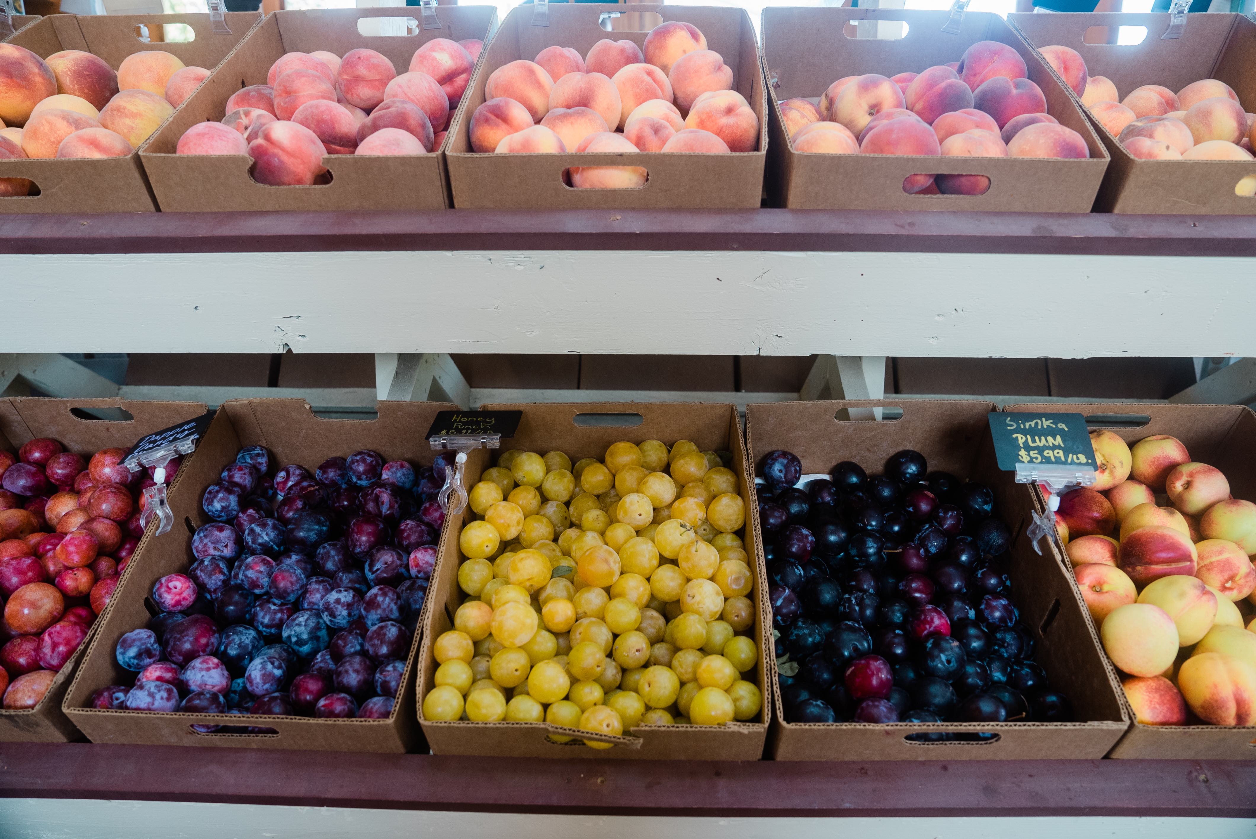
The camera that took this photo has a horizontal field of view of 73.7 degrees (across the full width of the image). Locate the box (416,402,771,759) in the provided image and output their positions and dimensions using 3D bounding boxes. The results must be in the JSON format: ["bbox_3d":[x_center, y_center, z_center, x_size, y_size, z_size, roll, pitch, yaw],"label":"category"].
[{"bbox_3d":[-0.026,0.168,0.919,0.304,0.126,0.405,0,45,1],"label":"box"}]

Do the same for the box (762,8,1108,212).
[{"bbox_3d":[0.322,-0.351,0.997,0.304,0.126,0.405,2,44,3],"label":"box"}]

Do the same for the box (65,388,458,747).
[{"bbox_3d":[-0.356,0.167,0.942,0.304,0.126,0.405,0,45,2],"label":"box"}]

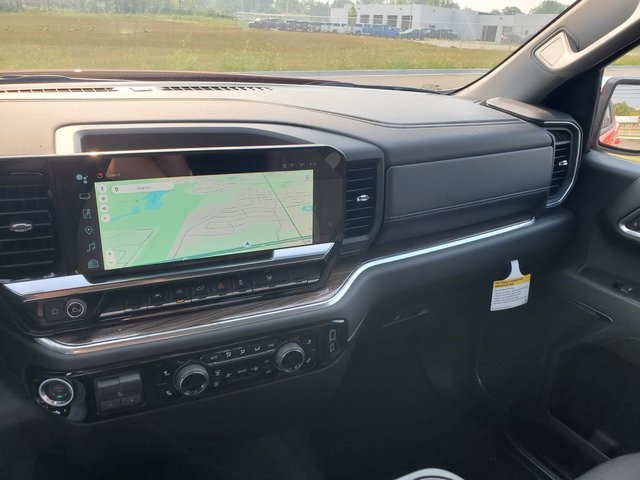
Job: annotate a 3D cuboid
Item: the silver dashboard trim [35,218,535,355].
[{"bbox_3d":[0.043,0.052,0.709,0.806,0.067,0.045,-10,28,-28],"label":"silver dashboard trim"}]

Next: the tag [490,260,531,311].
[{"bbox_3d":[0.362,0.083,0.902,0.092,0.092,0.009,-7,17,-24],"label":"tag"}]

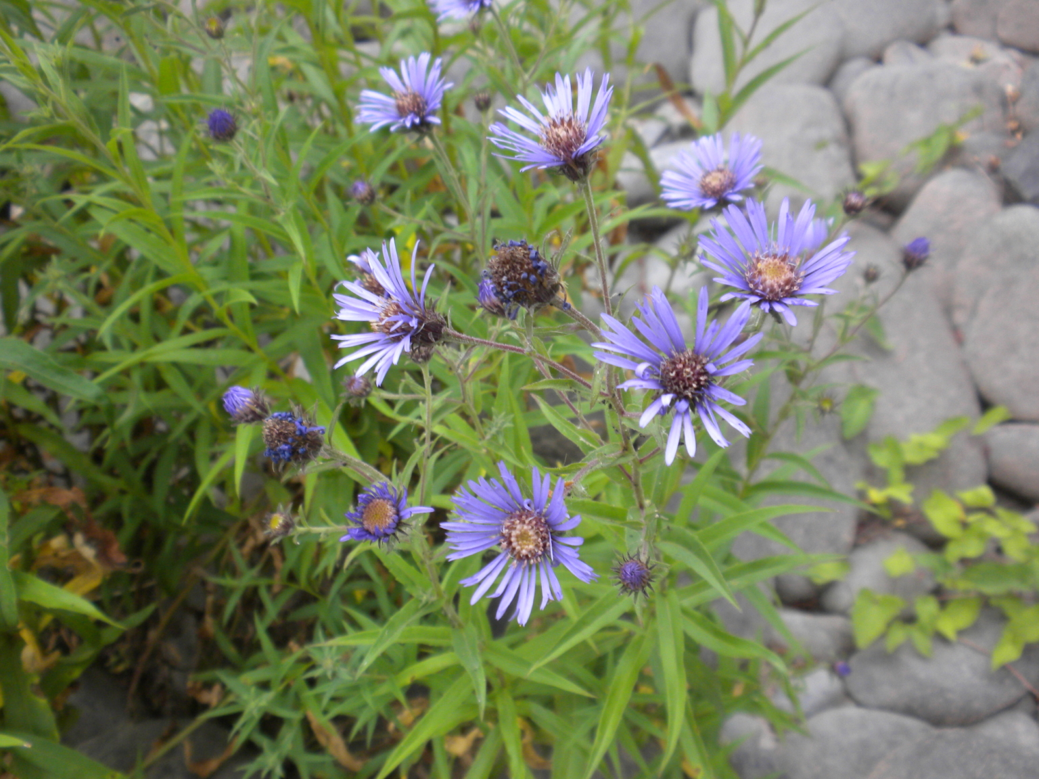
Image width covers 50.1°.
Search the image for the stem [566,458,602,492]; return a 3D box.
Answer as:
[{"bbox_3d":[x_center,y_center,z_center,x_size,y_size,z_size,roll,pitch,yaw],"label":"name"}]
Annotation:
[{"bbox_3d":[0.021,0.028,0.365,0.003,0.003,0.016,38,66,25],"label":"stem"}]

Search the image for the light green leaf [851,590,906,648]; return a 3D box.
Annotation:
[{"bbox_3d":[0.209,0.134,0.650,0.031,0.008,0.036,10,61,6],"label":"light green leaf"}]

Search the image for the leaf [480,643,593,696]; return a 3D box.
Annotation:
[{"bbox_3d":[0.007,0.106,0.420,0.049,0.006,0.010,26,48,15],"label":"leaf"}]

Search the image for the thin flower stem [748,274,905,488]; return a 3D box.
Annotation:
[{"bbox_3d":[0.127,-0.004,0.460,0.009,0.118,0.010,37,18,0],"label":"thin flower stem"}]

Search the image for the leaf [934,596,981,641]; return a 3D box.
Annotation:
[{"bbox_3d":[0.237,0.124,0.600,0.019,0.007,0.027,27,65,16],"label":"leaf"}]

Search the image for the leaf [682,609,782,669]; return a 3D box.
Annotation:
[{"bbox_3d":[0.079,0.092,0.410,0.044,0.009,0.010,31,52,13],"label":"leaf"}]

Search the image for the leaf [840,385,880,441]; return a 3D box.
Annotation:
[{"bbox_3d":[0.203,0.013,0.660,0.022,0.007,0.034,16,61,9],"label":"leaf"}]

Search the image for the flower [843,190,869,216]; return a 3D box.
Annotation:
[{"bbox_3d":[0.148,-0.082,0.490,0.011,0.012,0.011,14,35,-11],"label":"flower"}]

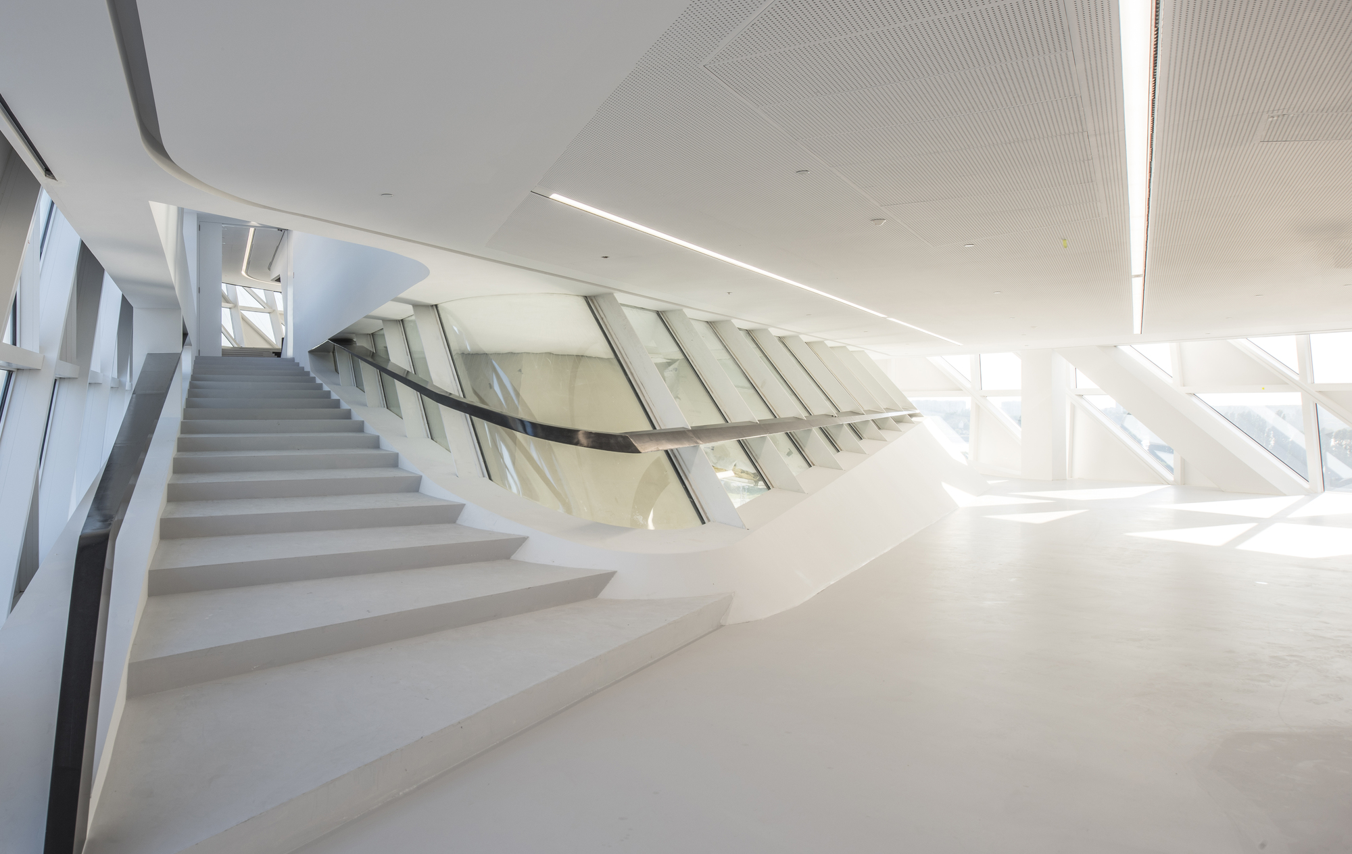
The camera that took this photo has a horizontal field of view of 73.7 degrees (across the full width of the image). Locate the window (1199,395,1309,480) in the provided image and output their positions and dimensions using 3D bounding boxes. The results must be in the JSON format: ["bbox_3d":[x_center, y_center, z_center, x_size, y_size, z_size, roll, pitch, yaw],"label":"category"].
[{"bbox_3d":[10.550,0.165,16.600,0.100,1.600,1.900,13,-8,-39],"label":"window"}]

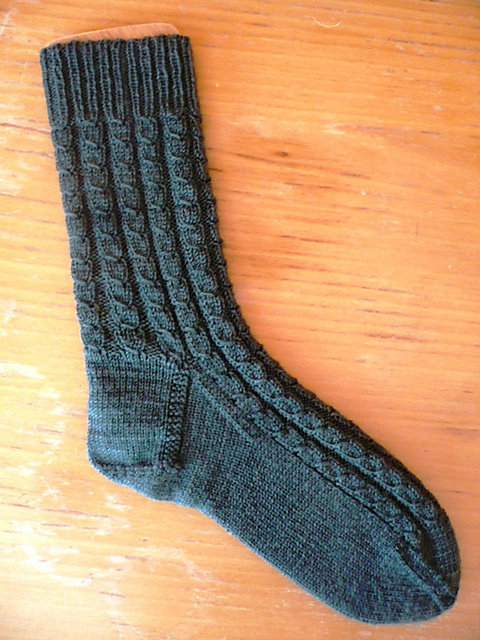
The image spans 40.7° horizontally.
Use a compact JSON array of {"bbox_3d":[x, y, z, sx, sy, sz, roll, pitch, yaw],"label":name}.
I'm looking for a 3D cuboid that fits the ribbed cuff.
[{"bbox_3d":[-0.076,-0.151,0.412,0.096,0.013,0.054,-8,84,-1],"label":"ribbed cuff"}]

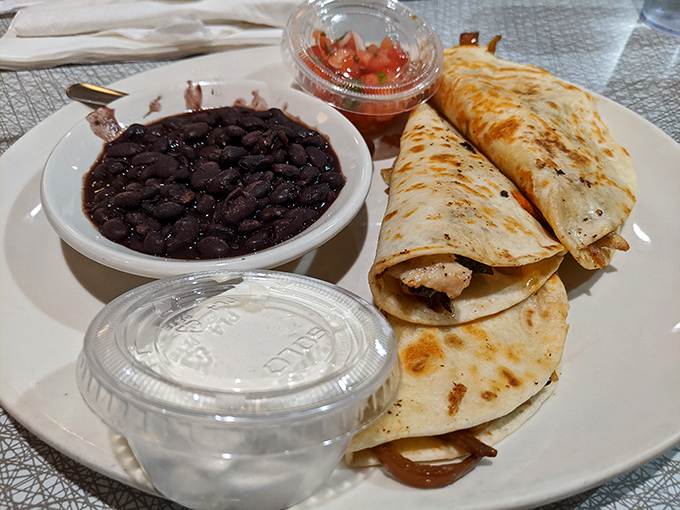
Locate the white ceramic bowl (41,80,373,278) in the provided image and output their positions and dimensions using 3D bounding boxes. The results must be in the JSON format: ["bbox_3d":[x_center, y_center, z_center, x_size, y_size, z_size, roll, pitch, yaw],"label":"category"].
[{"bbox_3d":[-0.045,-0.021,0.201,0.112,0.035,0.112,2,44,-2],"label":"white ceramic bowl"}]

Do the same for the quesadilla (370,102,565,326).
[{"bbox_3d":[0.041,-0.021,0.193,0.064,0.033,0.112,-1,40,-2],"label":"quesadilla"}]

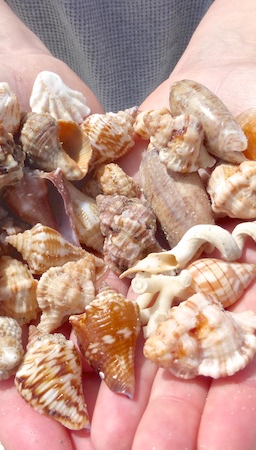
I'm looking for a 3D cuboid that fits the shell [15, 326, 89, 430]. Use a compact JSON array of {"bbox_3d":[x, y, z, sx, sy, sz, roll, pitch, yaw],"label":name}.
[{"bbox_3d":[-0.030,0.059,0.168,0.022,0.019,0.040,-27,70,-11],"label":"shell"}]

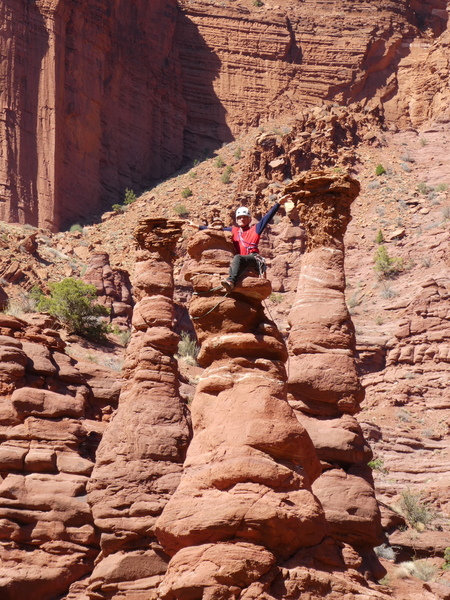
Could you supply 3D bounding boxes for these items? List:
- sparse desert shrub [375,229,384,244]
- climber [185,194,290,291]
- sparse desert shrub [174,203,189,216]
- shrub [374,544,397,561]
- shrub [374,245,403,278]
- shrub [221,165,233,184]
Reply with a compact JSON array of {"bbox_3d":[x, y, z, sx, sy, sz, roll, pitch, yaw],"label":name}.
[{"bbox_3d":[3.954,-1.625,55.000,0.256,0.397,0.243,0,-4,0],"label":"sparse desert shrub"},{"bbox_3d":[0.192,-0.883,33.000,1.600,1.440,0.750,-1,-4,11],"label":"climber"},{"bbox_3d":[-1.417,-2.947,70.000,0.456,0.442,0.433,0,-4,0],"label":"sparse desert shrub"},{"bbox_3d":[2.726,4.288,36.500,0.374,0.264,0.355,0,-4,0],"label":"shrub"},{"bbox_3d":[3.956,-0.931,52.000,0.677,0.798,0.644,0,-4,0],"label":"shrub"},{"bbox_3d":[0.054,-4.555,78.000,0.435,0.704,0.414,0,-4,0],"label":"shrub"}]

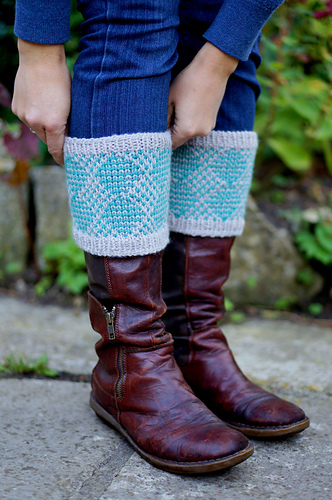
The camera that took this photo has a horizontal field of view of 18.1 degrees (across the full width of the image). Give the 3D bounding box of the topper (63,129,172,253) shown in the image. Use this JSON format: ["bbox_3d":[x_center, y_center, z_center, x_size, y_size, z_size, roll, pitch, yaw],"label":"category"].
[{"bbox_3d":[-0.054,-0.070,1.230,0.124,0.136,0.124,0,14,0],"label":"topper"}]

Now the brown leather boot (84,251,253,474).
[{"bbox_3d":[-0.006,0.107,1.233,0.112,0.250,0.272,-10,17,-35],"label":"brown leather boot"}]

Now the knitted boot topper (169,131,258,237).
[{"bbox_3d":[0.057,-0.091,1.370,0.123,0.134,0.123,3,14,-1],"label":"knitted boot topper"}]

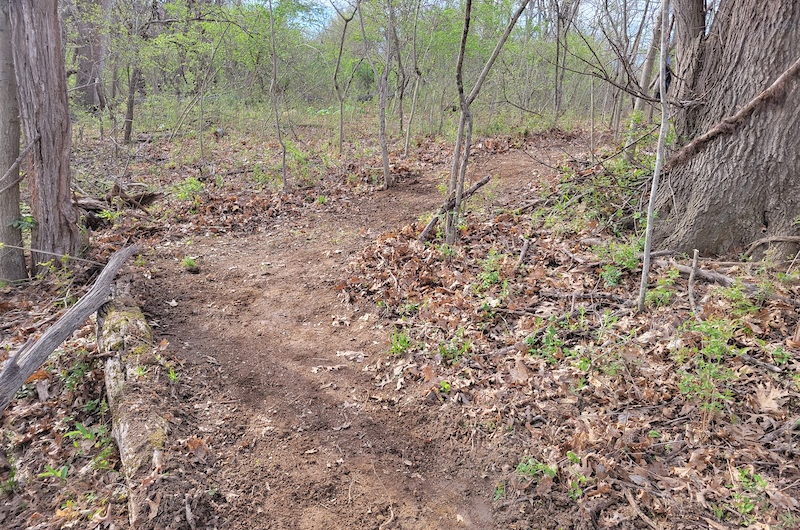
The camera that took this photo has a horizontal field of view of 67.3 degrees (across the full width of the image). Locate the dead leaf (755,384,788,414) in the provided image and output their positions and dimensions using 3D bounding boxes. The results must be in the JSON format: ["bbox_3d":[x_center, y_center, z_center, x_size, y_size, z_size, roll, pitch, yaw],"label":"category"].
[{"bbox_3d":[1.824,0.655,2.950,0.160,0.085,0.140,3,11,17],"label":"dead leaf"}]

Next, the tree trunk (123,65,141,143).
[{"bbox_3d":[-4.900,-2.914,10.975,0.140,1.480,0.140,8,11,-22],"label":"tree trunk"}]

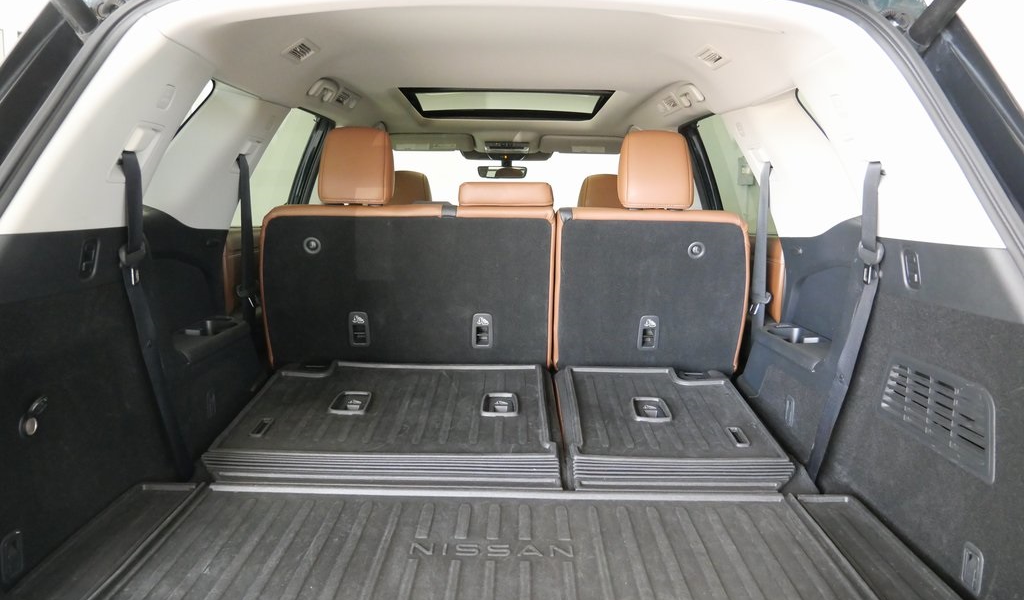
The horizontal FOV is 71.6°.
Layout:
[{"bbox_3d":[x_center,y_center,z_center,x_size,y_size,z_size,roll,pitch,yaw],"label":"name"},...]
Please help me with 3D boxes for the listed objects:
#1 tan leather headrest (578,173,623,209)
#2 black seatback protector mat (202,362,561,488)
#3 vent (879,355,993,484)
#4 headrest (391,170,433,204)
[{"bbox_3d":[0.371,-0.365,2.655,0.260,0.210,0.130,1,11,1],"label":"tan leather headrest"},{"bbox_3d":[-0.259,0.281,1.711,0.720,0.090,0.610,1,11,1],"label":"black seatback protector mat"},{"bbox_3d":[0.693,0.180,1.166,0.022,0.140,0.270,0,11,-5],"label":"vent"},{"bbox_3d":[-0.427,-0.382,2.661,0.260,0.210,0.130,1,11,1],"label":"headrest"}]

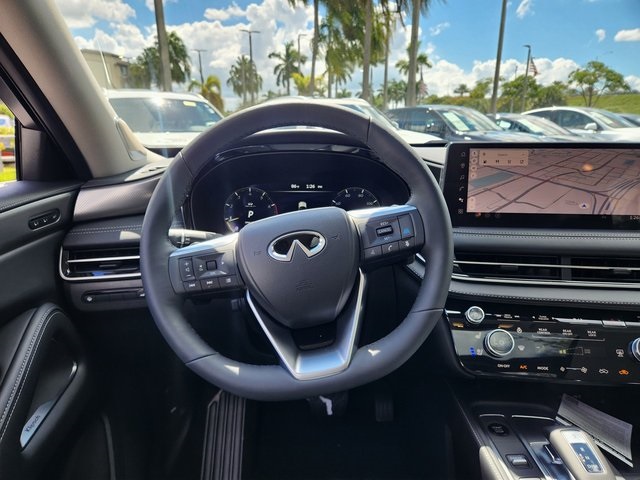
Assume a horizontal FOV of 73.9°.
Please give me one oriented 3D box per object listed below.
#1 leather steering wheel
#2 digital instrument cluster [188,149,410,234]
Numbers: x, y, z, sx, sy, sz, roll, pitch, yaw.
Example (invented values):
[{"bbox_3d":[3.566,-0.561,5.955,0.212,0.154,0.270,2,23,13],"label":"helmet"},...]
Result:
[{"bbox_3d":[-0.029,0.011,0.532,0.378,0.367,0.090,-11,-7,-1],"label":"leather steering wheel"},{"bbox_3d":[-0.030,-0.065,0.700,0.365,0.155,0.065,0,-3,0],"label":"digital instrument cluster"}]

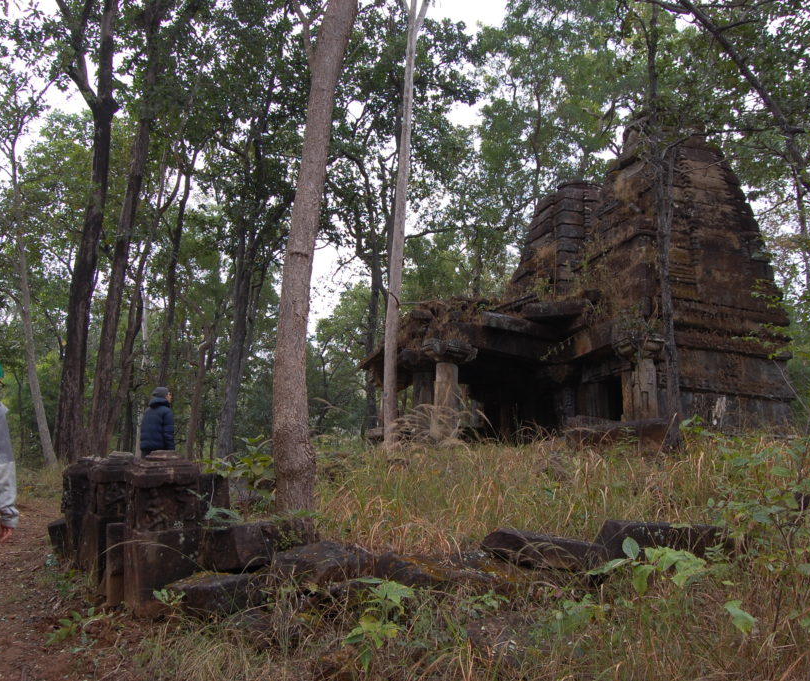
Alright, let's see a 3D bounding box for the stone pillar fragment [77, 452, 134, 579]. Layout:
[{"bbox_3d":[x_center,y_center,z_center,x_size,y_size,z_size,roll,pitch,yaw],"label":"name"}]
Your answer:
[{"bbox_3d":[-2.430,1.470,6.500,0.500,1.040,0.480,7,-10,-30],"label":"stone pillar fragment"}]

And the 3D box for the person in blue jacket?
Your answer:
[{"bbox_3d":[-3.515,1.506,10.900,0.550,1.720,0.380,-3,-10,30],"label":"person in blue jacket"}]

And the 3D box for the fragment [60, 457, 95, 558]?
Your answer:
[{"bbox_3d":[-2.970,1.570,7.250,0.480,0.960,0.460,7,-10,-30],"label":"fragment"}]

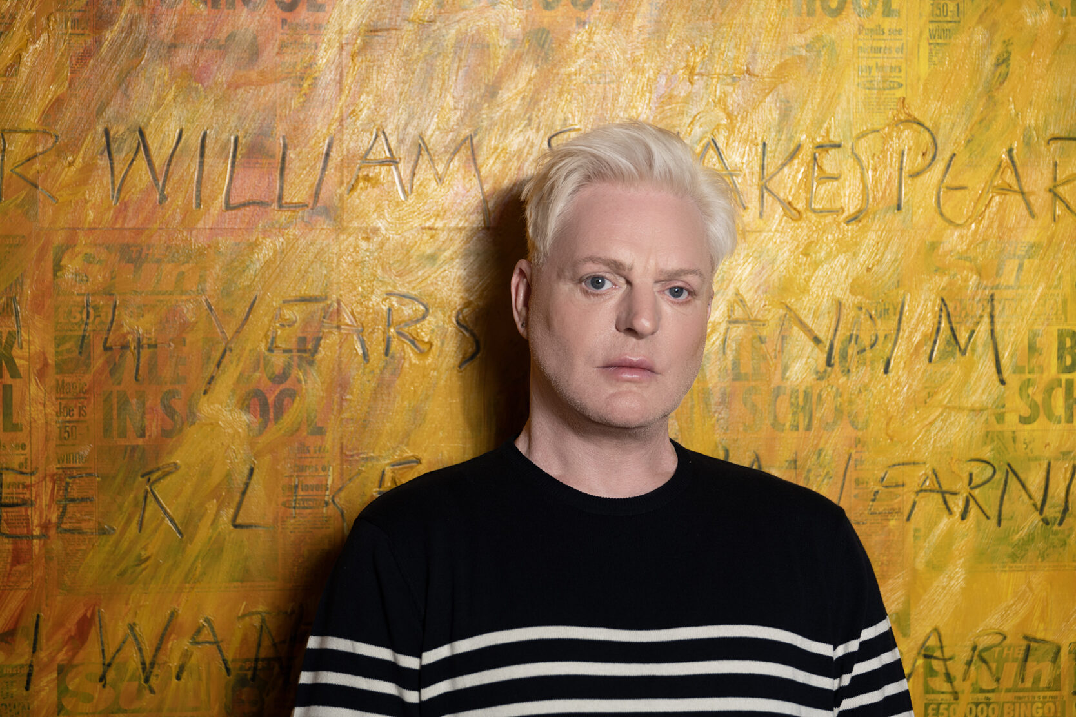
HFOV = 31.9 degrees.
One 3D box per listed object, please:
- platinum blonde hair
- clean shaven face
[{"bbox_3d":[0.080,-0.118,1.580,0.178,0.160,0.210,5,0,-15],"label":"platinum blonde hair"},{"bbox_3d":[0.068,-0.043,1.505,0.155,0.200,0.130,5,0,-15],"label":"clean shaven face"}]

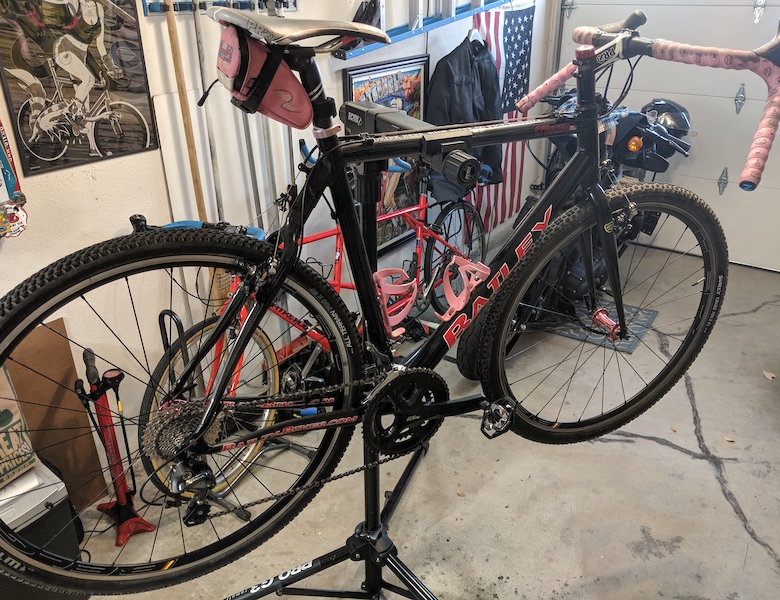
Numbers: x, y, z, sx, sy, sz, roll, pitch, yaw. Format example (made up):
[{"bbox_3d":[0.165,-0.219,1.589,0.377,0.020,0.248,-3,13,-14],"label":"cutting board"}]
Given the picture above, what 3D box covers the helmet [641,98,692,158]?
[{"bbox_3d":[1.513,-0.940,3.420,0.250,0.270,0.320,-18,41,-29],"label":"helmet"}]

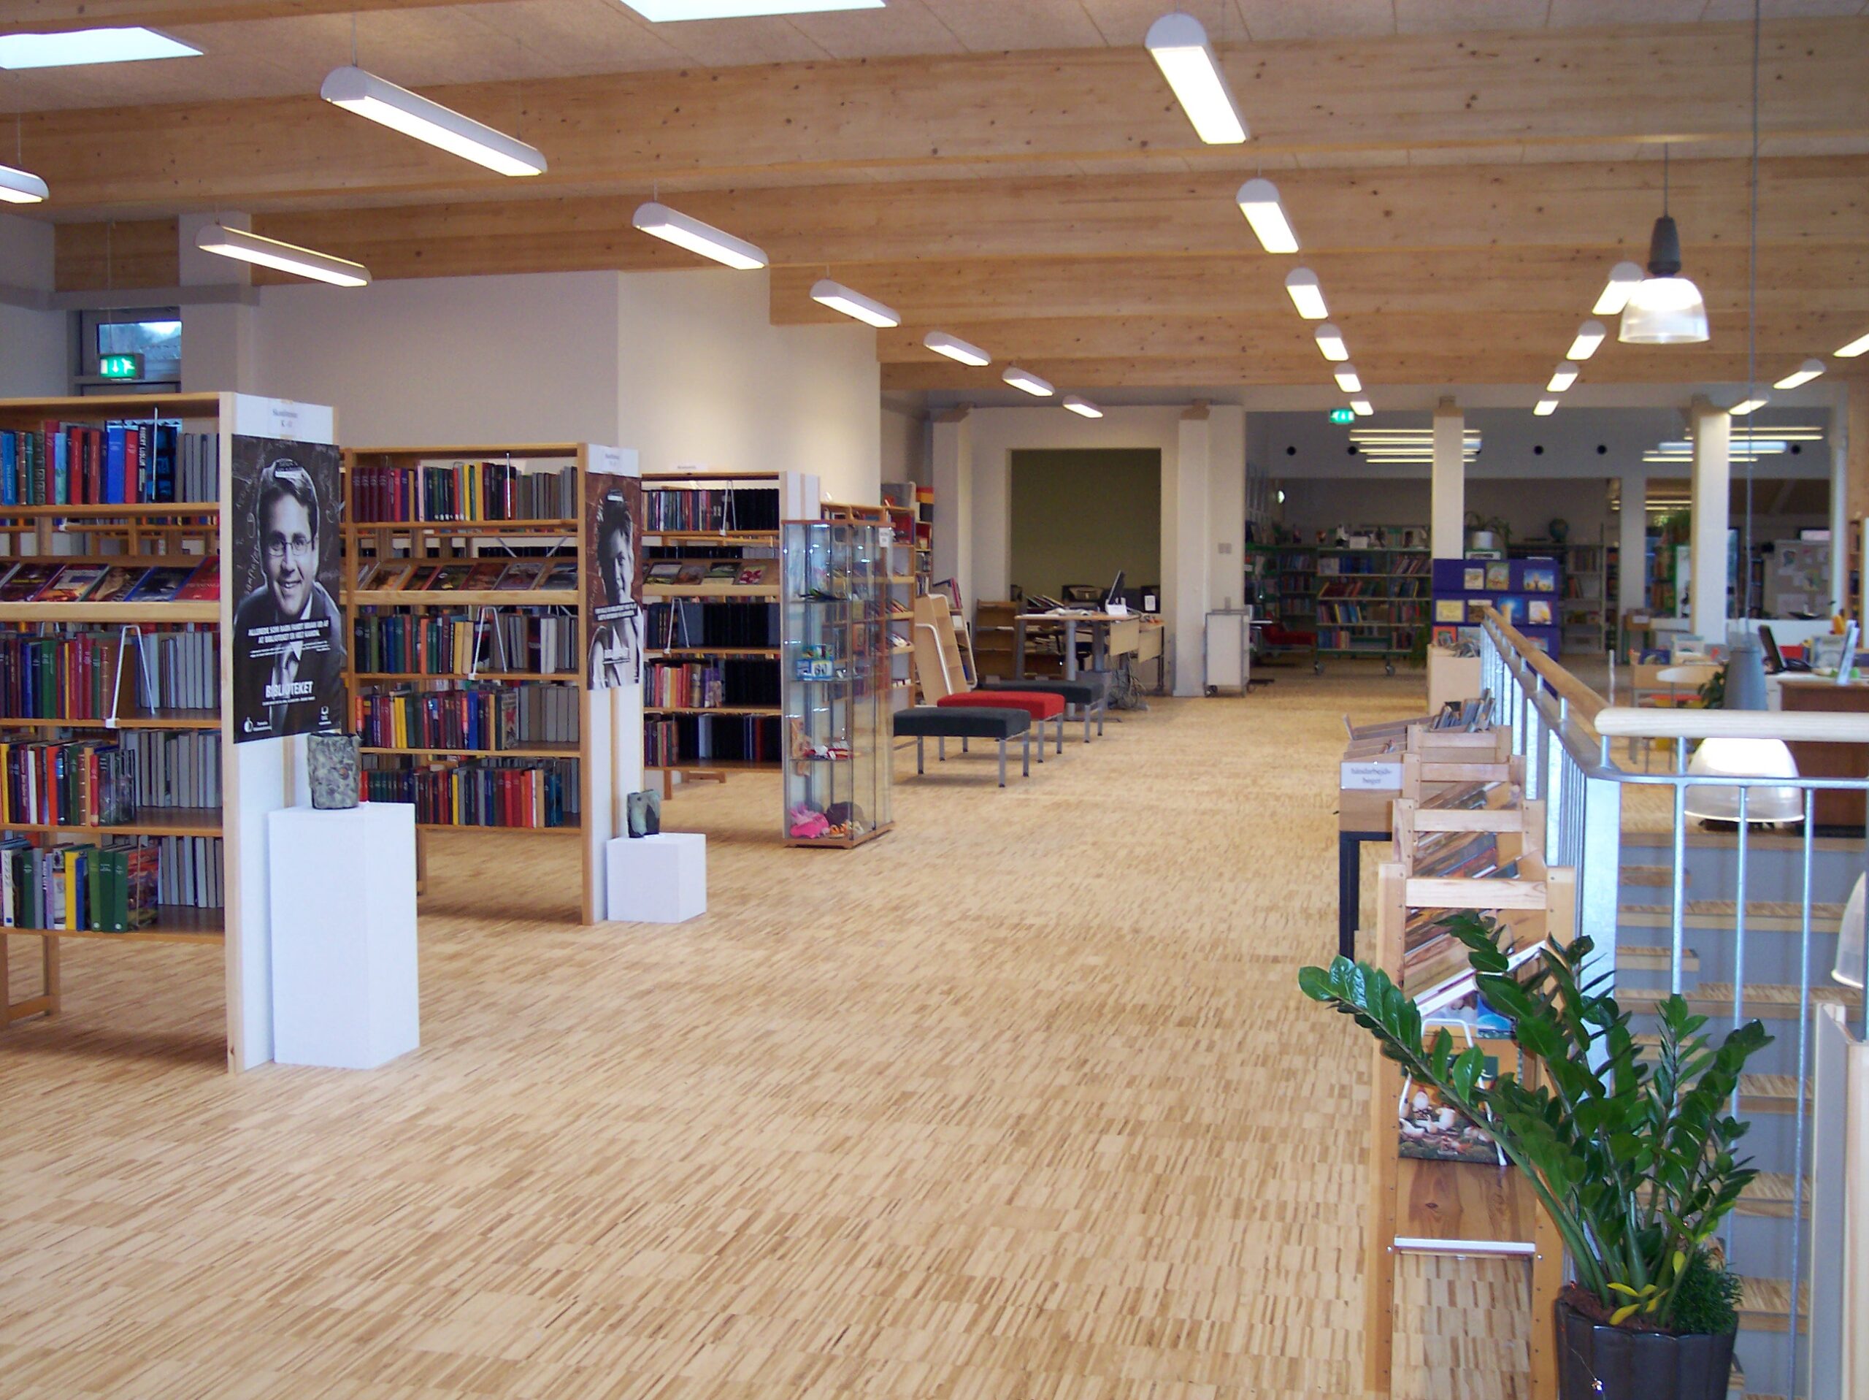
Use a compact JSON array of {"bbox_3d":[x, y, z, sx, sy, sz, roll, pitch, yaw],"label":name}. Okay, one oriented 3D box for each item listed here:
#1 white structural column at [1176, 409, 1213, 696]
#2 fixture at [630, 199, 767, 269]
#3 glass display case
[{"bbox_3d":[2.890,-1.653,22.693,0.310,3.195,0.520,1,4,14],"label":"white structural column"},{"bbox_3d":[-1.248,-2.515,11.190,0.197,0.113,1.575,1,4,14],"label":"fixture"},{"bbox_3d":[-0.489,-0.095,10.601,0.352,1.636,0.745,1,4,14],"label":"glass display case"}]

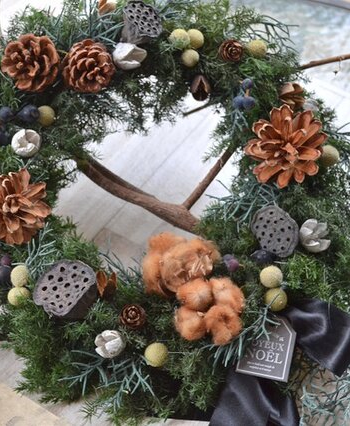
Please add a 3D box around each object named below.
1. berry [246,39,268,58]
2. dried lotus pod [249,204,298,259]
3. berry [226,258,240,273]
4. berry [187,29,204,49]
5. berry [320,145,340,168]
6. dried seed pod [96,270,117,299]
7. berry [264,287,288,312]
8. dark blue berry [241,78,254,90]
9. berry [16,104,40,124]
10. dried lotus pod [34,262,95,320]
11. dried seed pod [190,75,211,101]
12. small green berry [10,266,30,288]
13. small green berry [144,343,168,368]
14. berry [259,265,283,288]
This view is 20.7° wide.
[{"bbox_3d":[0.061,-0.121,0.707,0.015,0.015,0.015,2,49,-2],"label":"berry"},{"bbox_3d":[0.080,0.015,0.777,0.042,0.029,0.042,0,83,4],"label":"dried lotus pod"},{"bbox_3d":[0.041,0.038,0.687,0.010,0.010,0.010,1,52,-1],"label":"berry"},{"bbox_3d":[0.019,-0.170,0.937,0.019,0.019,0.019,0,48,-11],"label":"berry"},{"bbox_3d":[0.107,-0.039,0.668,0.016,0.016,0.016,2,49,-2],"label":"berry"},{"bbox_3d":[-0.056,0.059,0.785,0.020,0.023,0.019,0,49,0],"label":"dried seed pod"},{"bbox_3d":[0.070,0.060,0.662,0.016,0.016,0.016,1,52,-1],"label":"berry"},{"bbox_3d":[0.052,-0.093,0.692,0.009,0.009,0.009,2,49,-2],"label":"dark blue berry"},{"bbox_3d":[-0.114,-0.076,0.745,0.016,0.015,0.016,3,47,-3],"label":"berry"},{"bbox_3d":[-0.070,0.049,0.617,0.041,0.028,0.037,-45,55,0],"label":"dried lotus pod"},{"bbox_3d":[0.020,-0.099,0.760,0.017,0.020,0.017,2,53,-2],"label":"dried seed pod"},{"bbox_3d":[-0.108,0.044,0.668,0.014,0.015,0.014,1,52,-1],"label":"small green berry"},{"bbox_3d":[-0.012,0.089,0.602,0.015,0.015,0.015,2,49,-2],"label":"small green berry"},{"bbox_3d":[0.063,0.041,0.622,0.015,0.015,0.015,2,49,-2],"label":"berry"}]

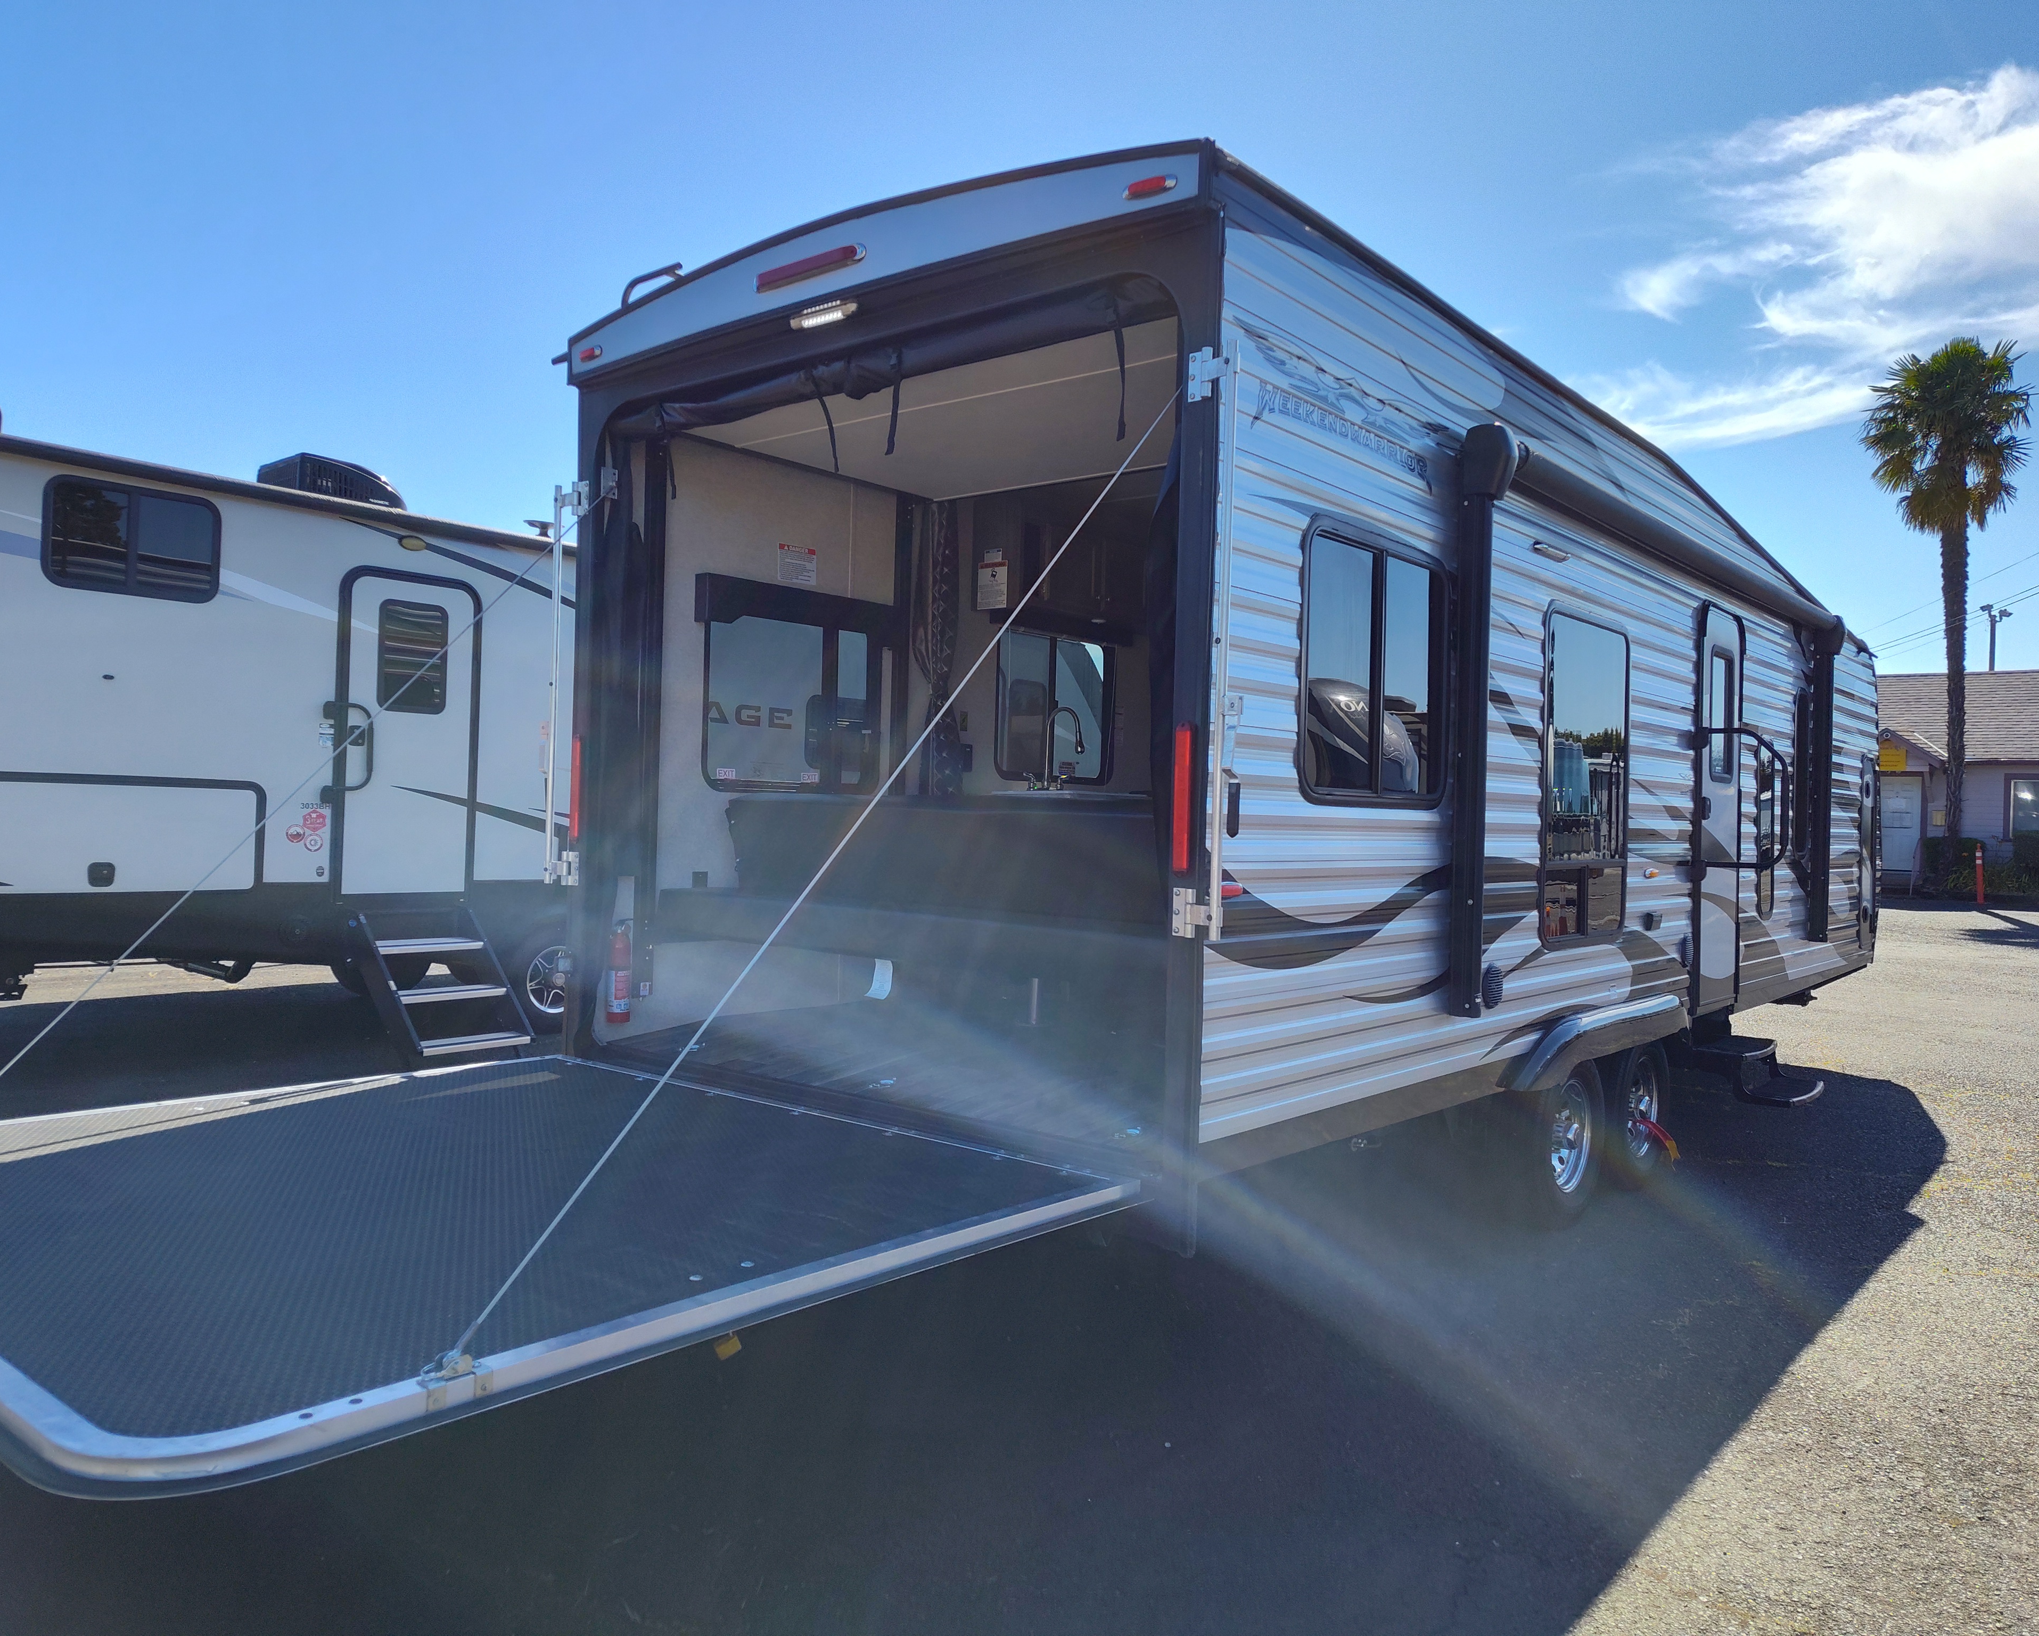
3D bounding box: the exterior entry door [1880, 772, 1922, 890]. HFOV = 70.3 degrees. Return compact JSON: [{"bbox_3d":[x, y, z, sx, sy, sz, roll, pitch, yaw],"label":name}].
[{"bbox_3d":[19.616,0.152,32.300,0.950,2.140,0.120,2,1,39],"label":"exterior entry door"}]

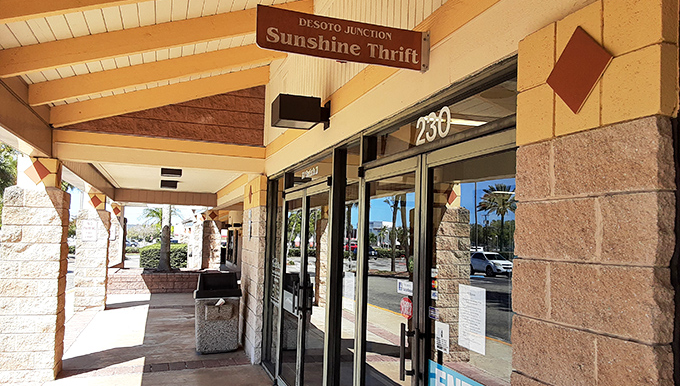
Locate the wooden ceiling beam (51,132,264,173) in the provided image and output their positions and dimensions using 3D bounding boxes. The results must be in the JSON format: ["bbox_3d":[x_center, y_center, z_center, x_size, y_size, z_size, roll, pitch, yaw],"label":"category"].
[{"bbox_3d":[-2.204,-0.483,6.692,2.500,0.360,0.200,3,-5,-18],"label":"wooden ceiling beam"}]

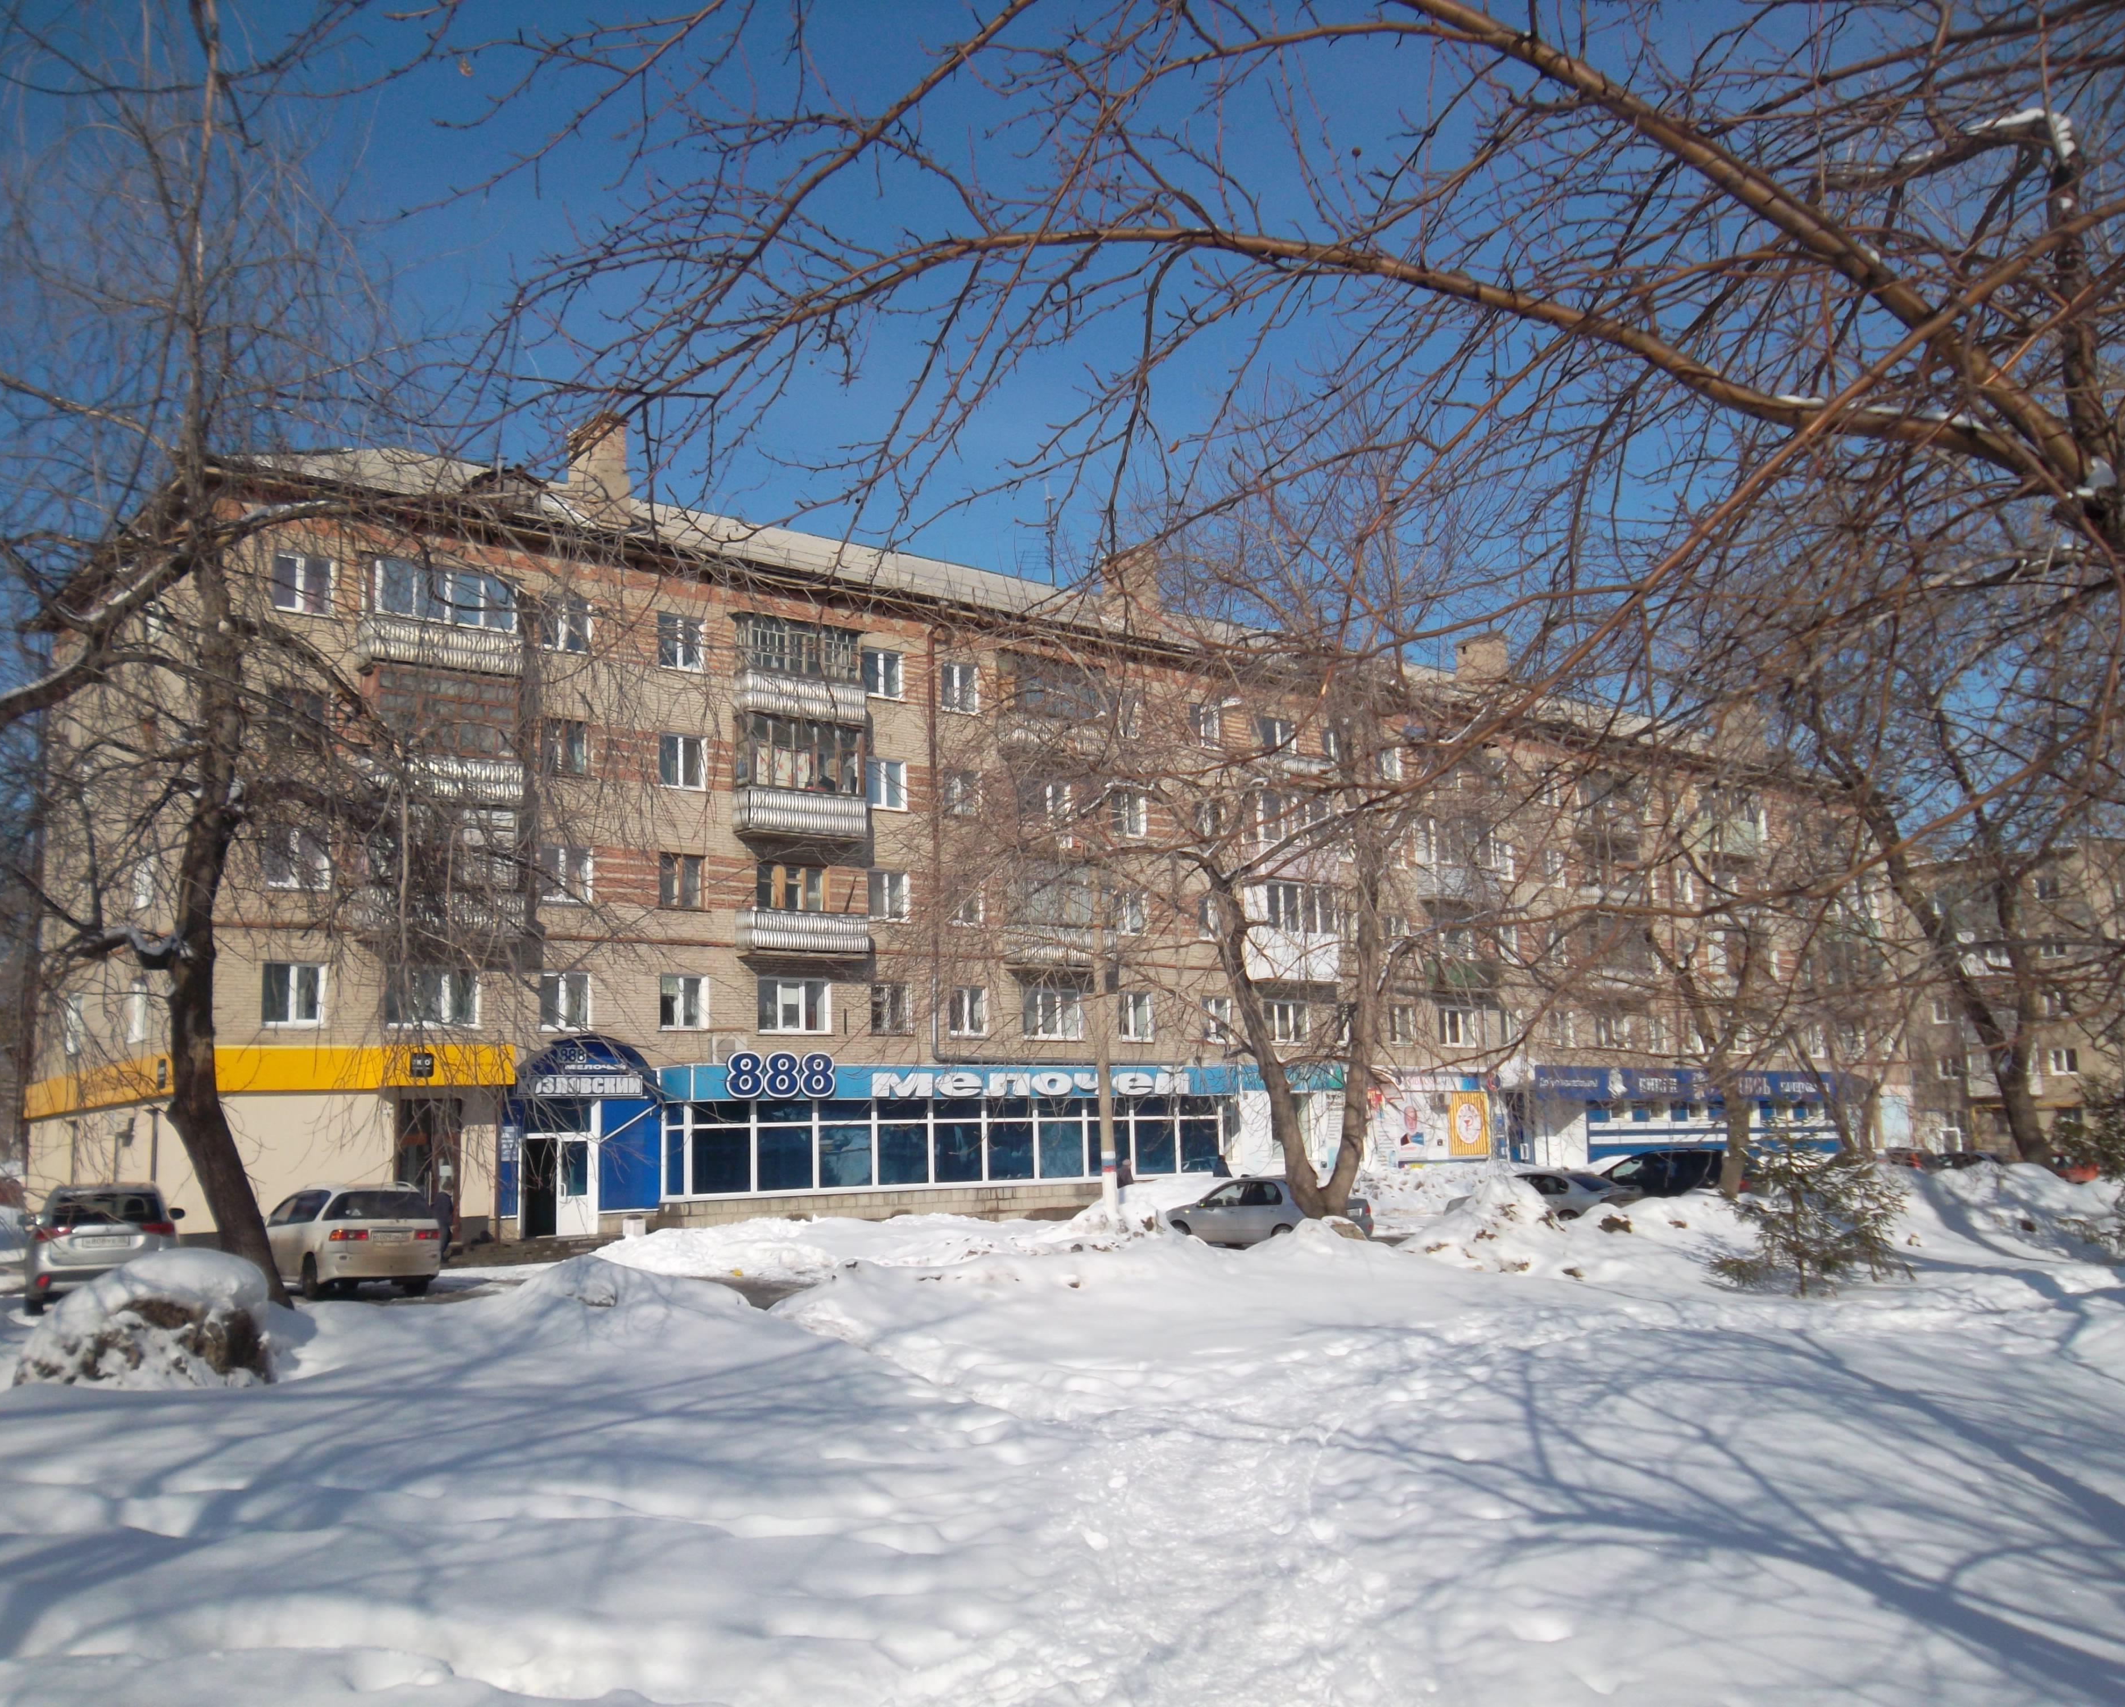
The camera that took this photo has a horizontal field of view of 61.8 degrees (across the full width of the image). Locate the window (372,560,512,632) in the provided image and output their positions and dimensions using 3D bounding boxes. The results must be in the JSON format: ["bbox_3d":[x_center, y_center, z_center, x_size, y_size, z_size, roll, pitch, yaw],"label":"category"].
[{"bbox_3d":[-12.833,-5.314,36.995,2.980,1.170,0.140,6,-12,-38],"label":"window"}]

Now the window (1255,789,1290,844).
[{"bbox_3d":[5.909,-1.047,49.824,1.380,1.530,0.120,5,-13,-37],"label":"window"}]

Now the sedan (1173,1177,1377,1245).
[{"bbox_3d":[3.848,6.968,34.088,1.690,1.460,4.350,7,-13,-41],"label":"sedan"}]

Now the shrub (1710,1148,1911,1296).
[{"bbox_3d":[6.865,3.388,16.300,1.800,1.380,1.750,6,-12,-38],"label":"shrub"}]

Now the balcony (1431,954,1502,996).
[{"bbox_3d":[12.665,3.873,56.508,3.200,1.020,0.820,6,-12,-38],"label":"balcony"}]

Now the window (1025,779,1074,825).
[{"bbox_3d":[-0.418,-1.318,47.353,1.701,1.225,0.150,6,-12,-37],"label":"window"}]

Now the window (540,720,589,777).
[{"bbox_3d":[-10.669,-2.272,38.156,1.090,1.240,0.160,5,-13,-37],"label":"window"}]

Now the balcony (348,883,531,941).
[{"bbox_3d":[-12.712,1.267,36.289,3.220,0.970,0.820,6,-12,-38],"label":"balcony"}]

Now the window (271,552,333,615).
[{"bbox_3d":[-15.119,-5.375,35.363,1.160,1.250,0.160,5,-13,-37],"label":"window"}]

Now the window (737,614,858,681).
[{"bbox_3d":[-6.323,-4.715,42.699,2.990,1.260,0.850,6,-12,-37],"label":"window"}]

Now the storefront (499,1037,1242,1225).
[{"bbox_3d":[-3.295,6.619,42.321,20.500,4.000,1.600,6,-12,-38],"label":"storefront"}]

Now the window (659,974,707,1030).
[{"bbox_3d":[-8.550,3.380,39.976,1.178,1.231,0.150,6,-12,-37],"label":"window"}]

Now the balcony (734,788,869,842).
[{"bbox_3d":[-6.024,-0.812,40.941,3.050,1.140,0.800,5,-13,-37],"label":"balcony"}]

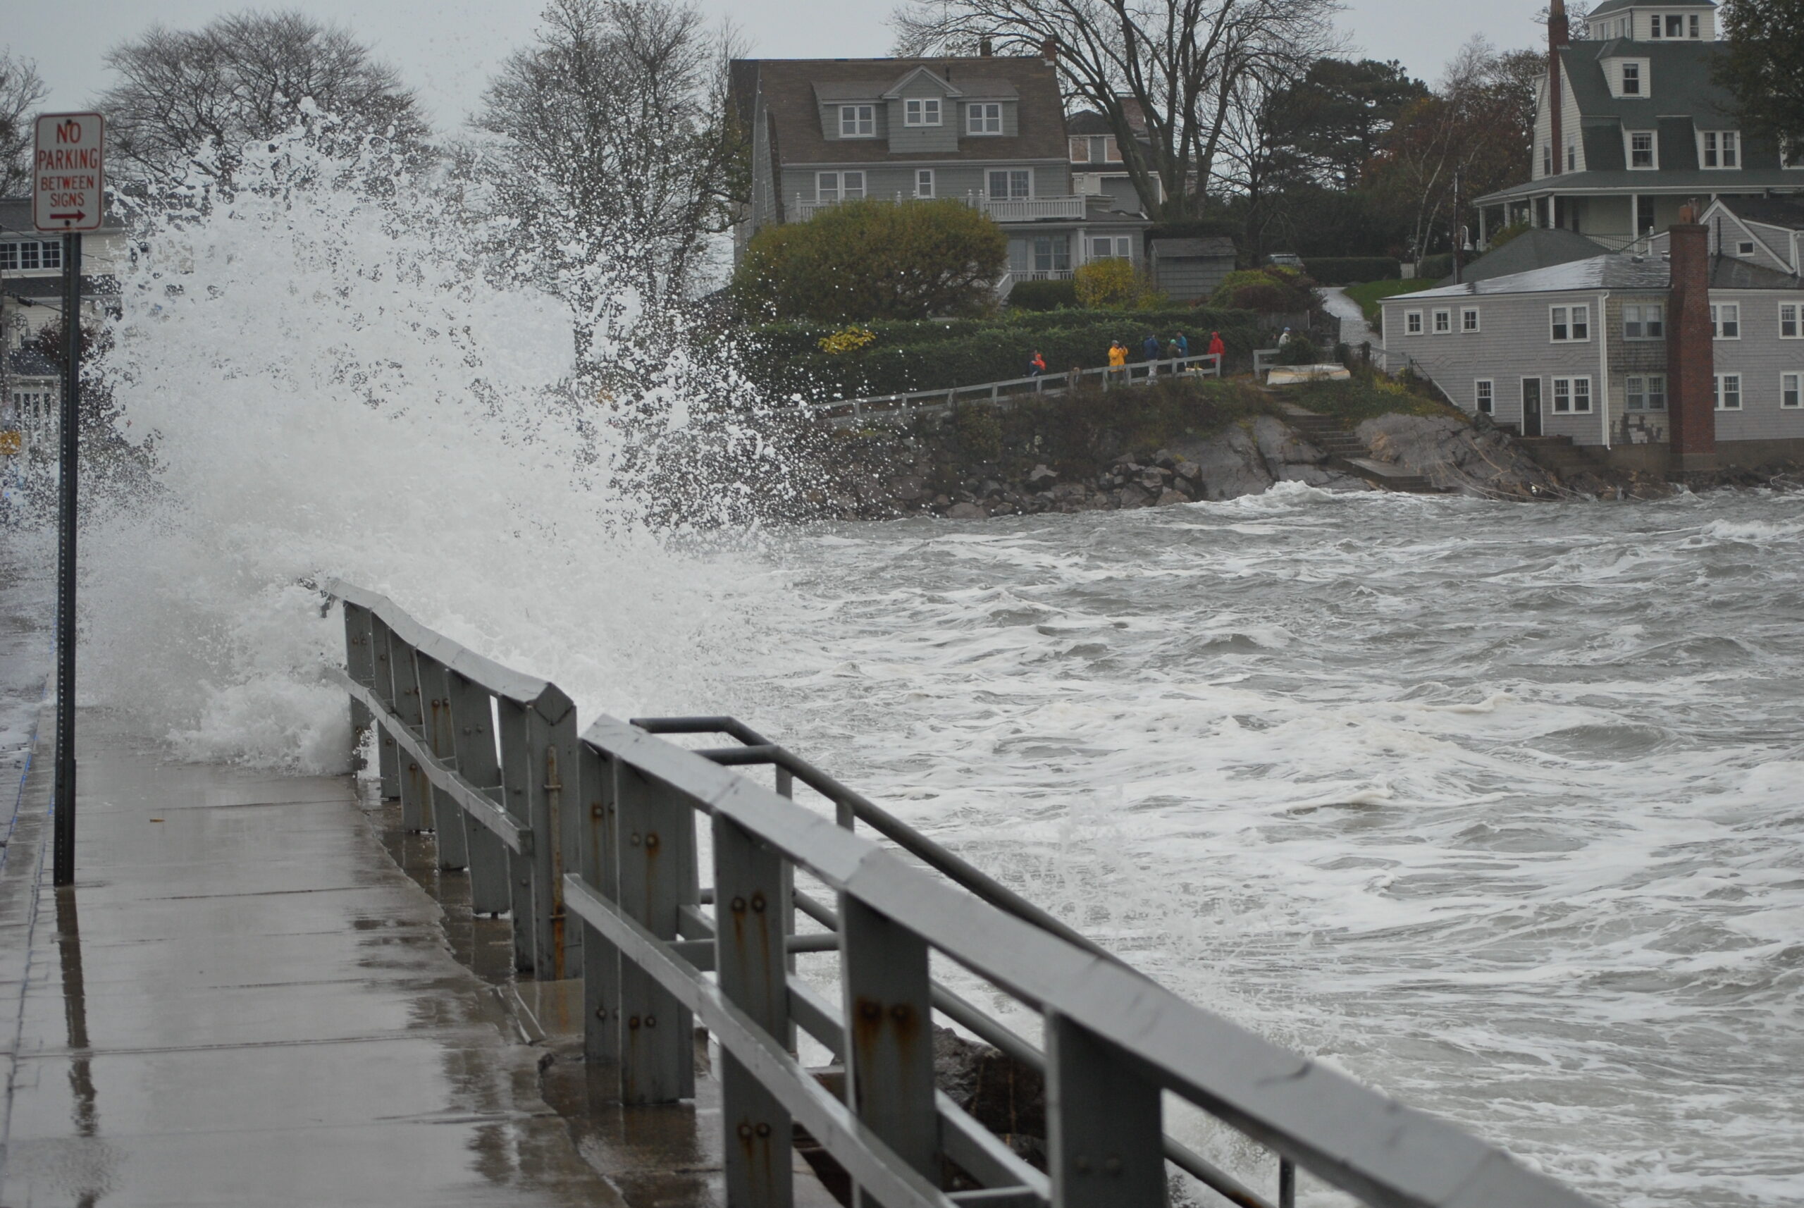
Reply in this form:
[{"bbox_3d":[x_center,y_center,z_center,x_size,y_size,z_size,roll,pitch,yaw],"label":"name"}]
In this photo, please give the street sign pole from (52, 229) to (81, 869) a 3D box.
[{"bbox_3d":[-3.127,-0.169,15.400,0.080,2.470,0.045,2,3,23],"label":"street sign pole"}]

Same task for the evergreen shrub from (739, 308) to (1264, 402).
[{"bbox_3d":[3.628,-9.344,154.000,19.282,3.000,4.000,-2,3,-3],"label":"evergreen shrub"}]

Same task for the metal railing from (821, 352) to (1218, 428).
[{"bbox_3d":[4.223,-7.755,149.500,14.874,2.159,0.300,-2,3,0],"label":"metal railing"}]

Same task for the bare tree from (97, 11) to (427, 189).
[{"bbox_3d":[-26.783,-18.260,172.000,13.300,13.000,12.500,-2,3,0],"label":"bare tree"}]

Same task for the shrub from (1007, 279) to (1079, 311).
[{"bbox_3d":[5.753,-12.599,168.000,2.900,1.250,1.300,-3,3,-15],"label":"shrub"}]

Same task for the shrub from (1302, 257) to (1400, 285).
[{"bbox_3d":[21.598,-16.000,198.000,4.571,1.137,1.300,-2,3,0],"label":"shrub"}]

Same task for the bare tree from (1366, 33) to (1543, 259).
[{"bbox_3d":[27.223,-22.147,204.000,8.400,11.800,7.500,-2,3,0],"label":"bare tree"}]

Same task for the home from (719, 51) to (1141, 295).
[{"bbox_3d":[1.500,-18.350,176.000,15.500,10.400,12.000,-3,3,-15],"label":"home"}]

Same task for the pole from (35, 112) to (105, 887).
[{"bbox_3d":[-3.119,-0.390,15.400,0.305,2.890,0.055,2,3,23],"label":"pole"}]

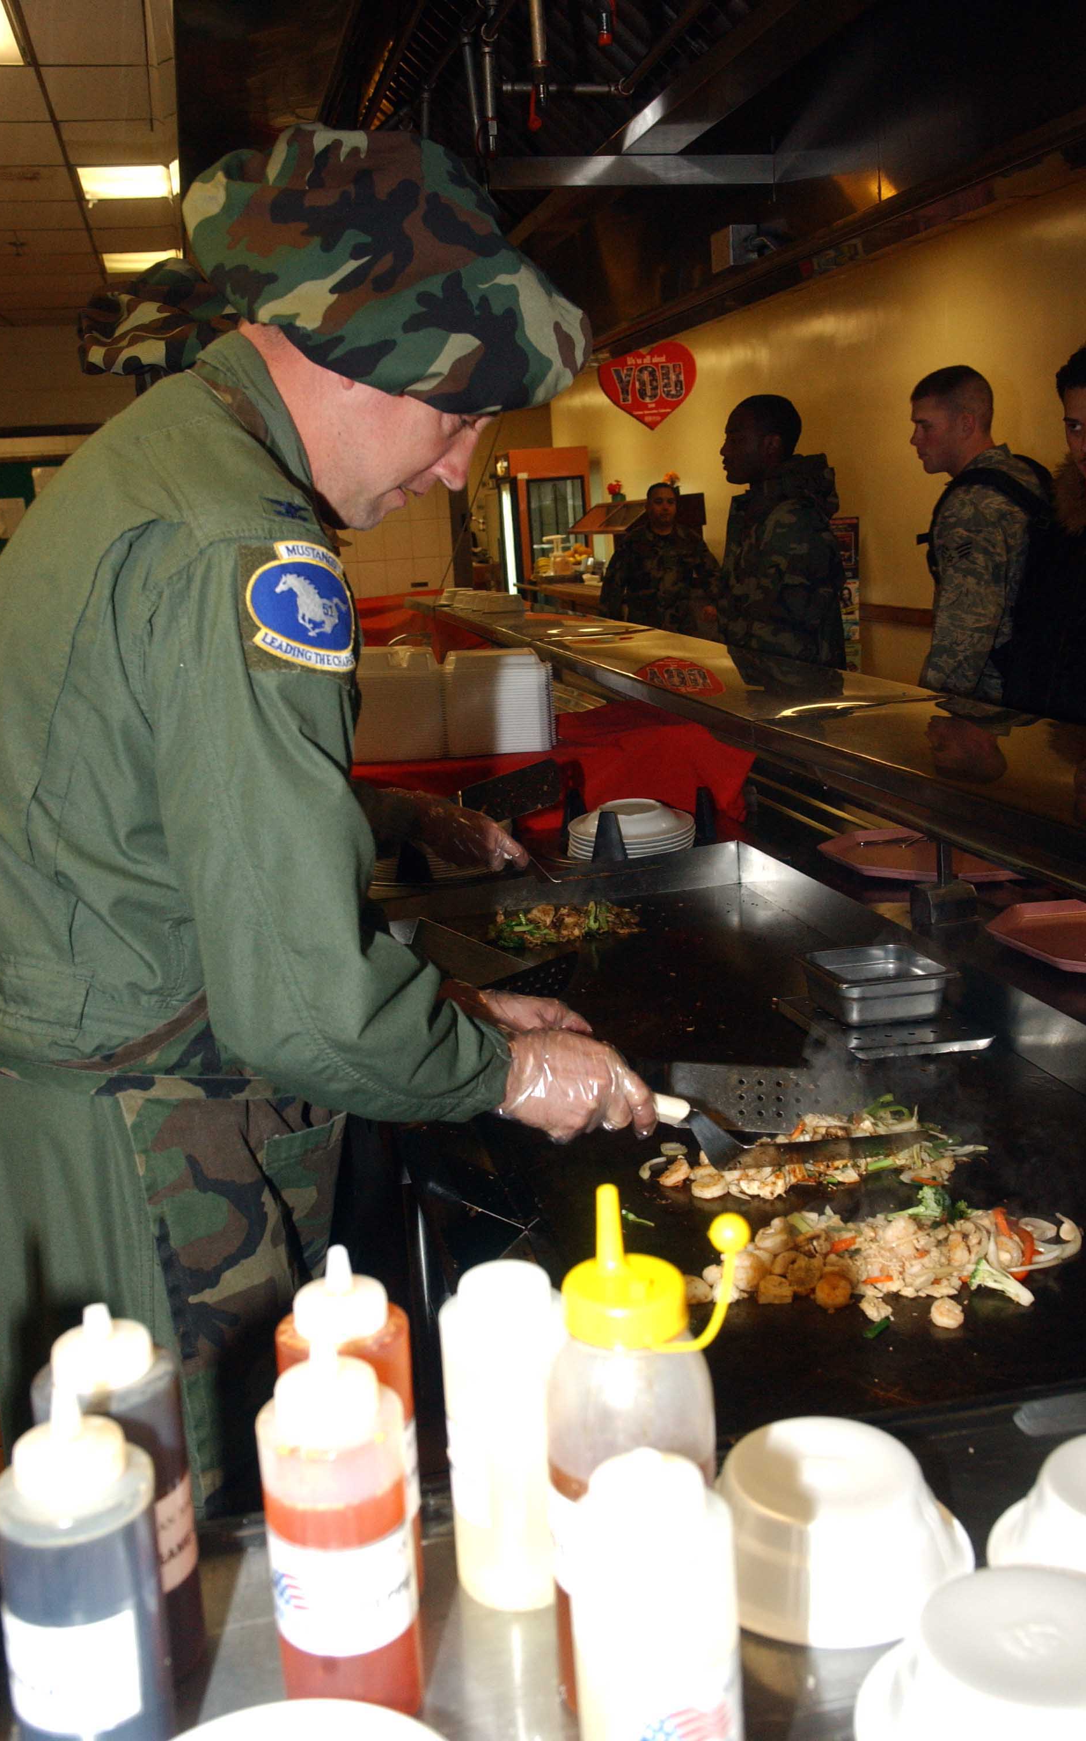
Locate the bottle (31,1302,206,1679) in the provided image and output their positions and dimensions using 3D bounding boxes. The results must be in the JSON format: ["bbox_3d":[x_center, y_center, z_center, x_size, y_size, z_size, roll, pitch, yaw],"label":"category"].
[{"bbox_3d":[-0.195,0.274,0.747,0.063,0.165,0.063,-6,13,-17],"label":"bottle"}]

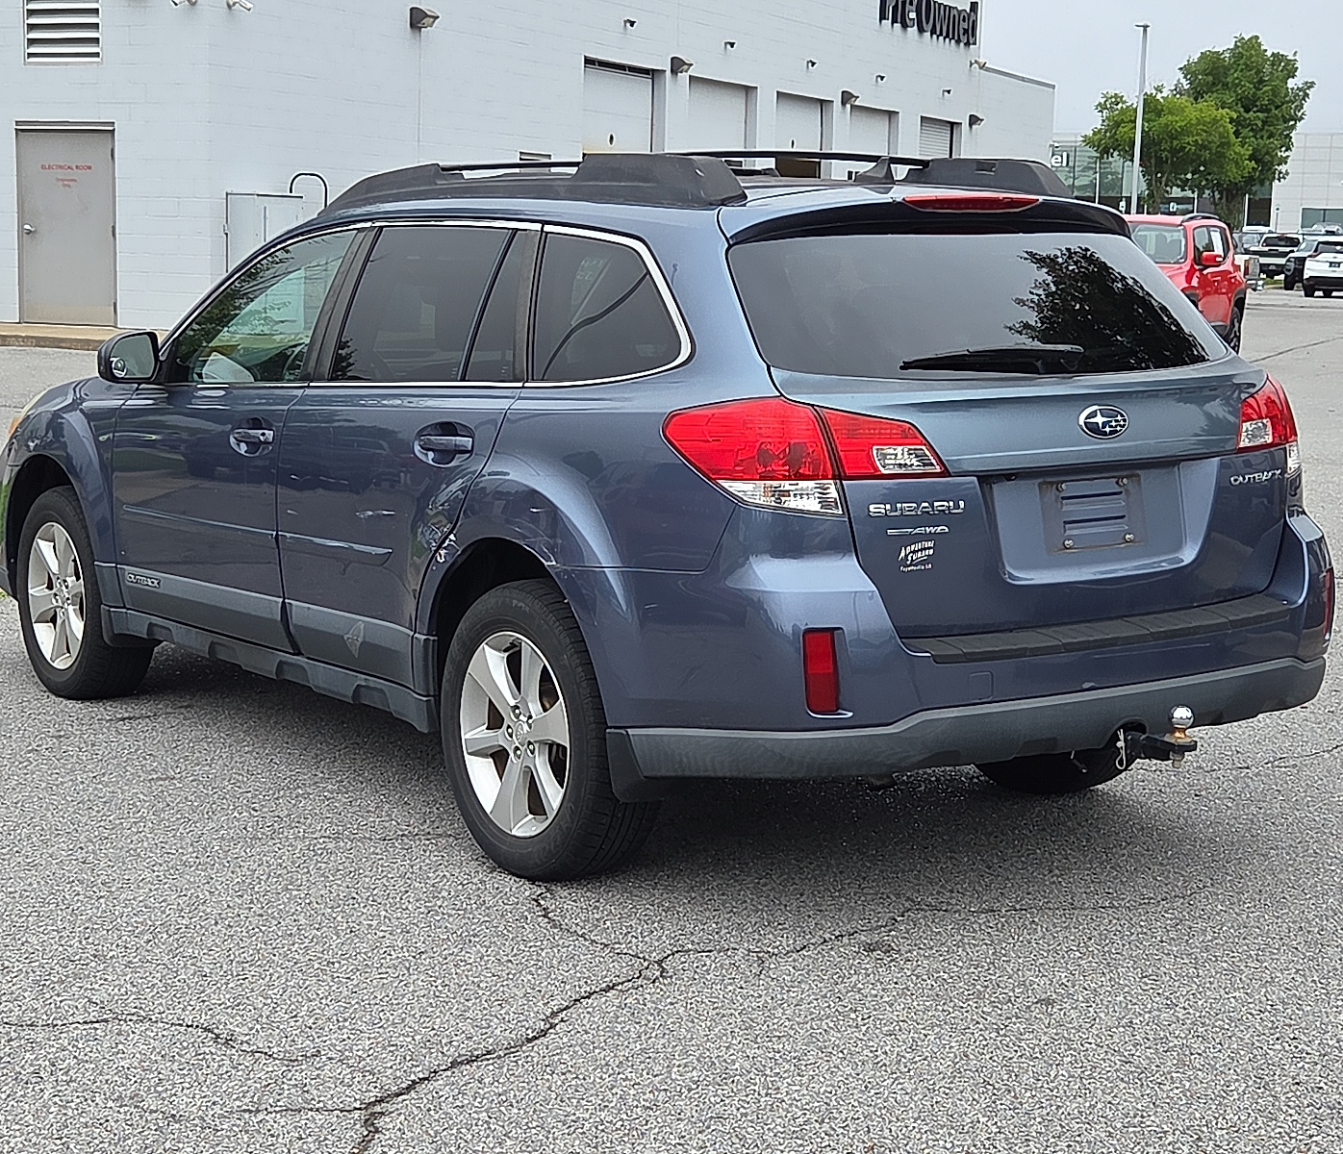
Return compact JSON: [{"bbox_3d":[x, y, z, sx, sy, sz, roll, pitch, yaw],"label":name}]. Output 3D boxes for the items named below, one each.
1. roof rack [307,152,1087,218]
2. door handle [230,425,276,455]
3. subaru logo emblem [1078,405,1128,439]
[{"bbox_3d":[0.007,-1.014,6.572,1.120,0.155,1.850,-6,10,-35],"label":"roof rack"},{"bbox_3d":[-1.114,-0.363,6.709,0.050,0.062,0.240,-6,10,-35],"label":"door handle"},{"bbox_3d":[0.918,-0.328,5.369,0.142,0.074,0.016,-6,-2,-35],"label":"subaru logo emblem"}]

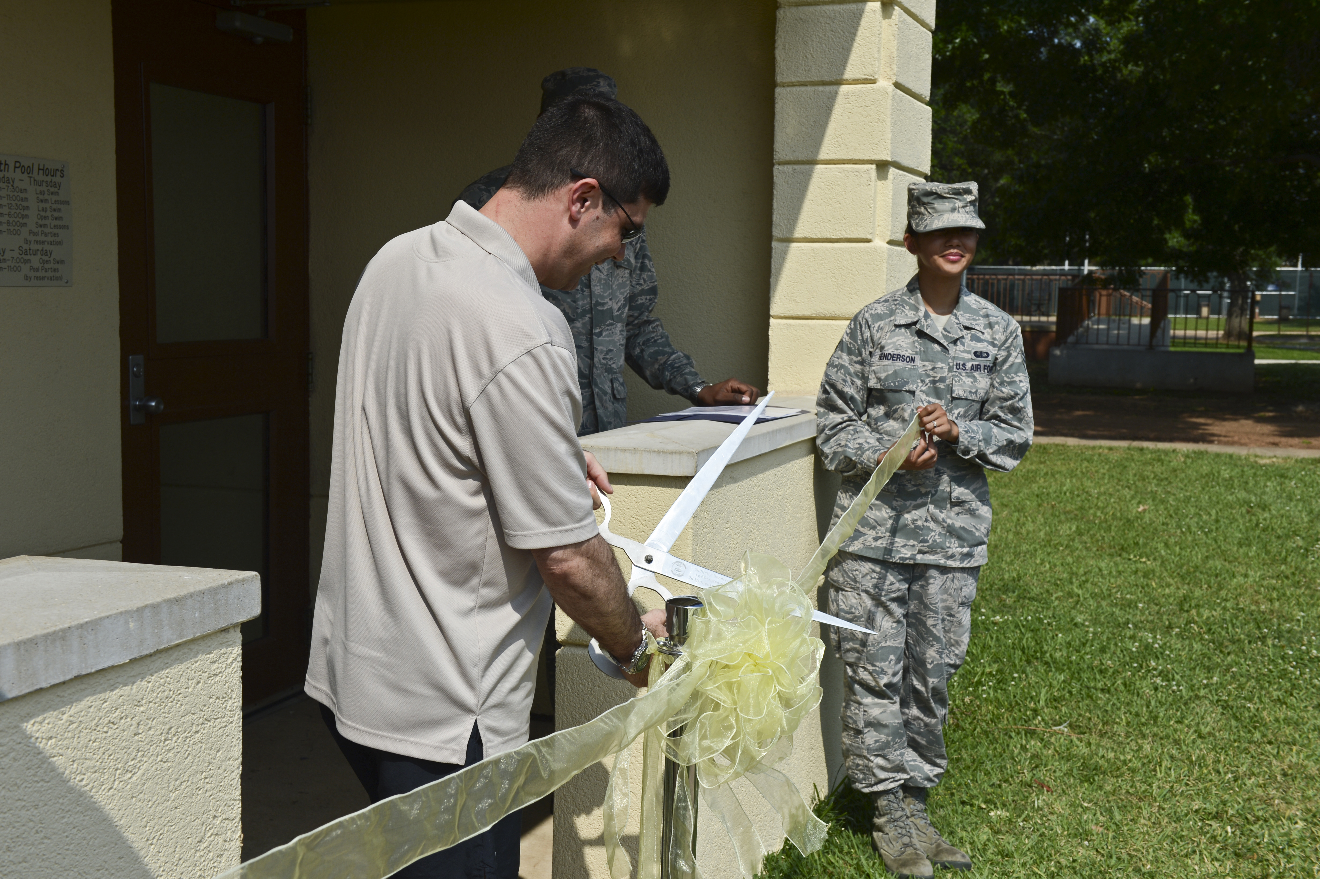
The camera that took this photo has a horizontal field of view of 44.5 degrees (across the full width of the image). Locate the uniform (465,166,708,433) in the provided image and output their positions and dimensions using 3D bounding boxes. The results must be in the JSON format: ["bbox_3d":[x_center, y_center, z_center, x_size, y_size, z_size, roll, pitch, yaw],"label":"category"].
[{"bbox_3d":[-0.198,0.047,4.217,0.660,1.515,0.360,-3,7,-31],"label":"uniform"}]

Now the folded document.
[{"bbox_3d":[0.166,-0.064,4.150,0.310,0.030,0.380,3,6,20],"label":"folded document"}]

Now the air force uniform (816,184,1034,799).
[{"bbox_3d":[0.642,0.140,3.920,0.500,1.513,0.360,0,6,-7],"label":"air force uniform"}]

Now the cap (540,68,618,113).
[{"bbox_3d":[-0.190,-0.861,4.019,0.185,0.125,0.265,-2,6,-27],"label":"cap"}]

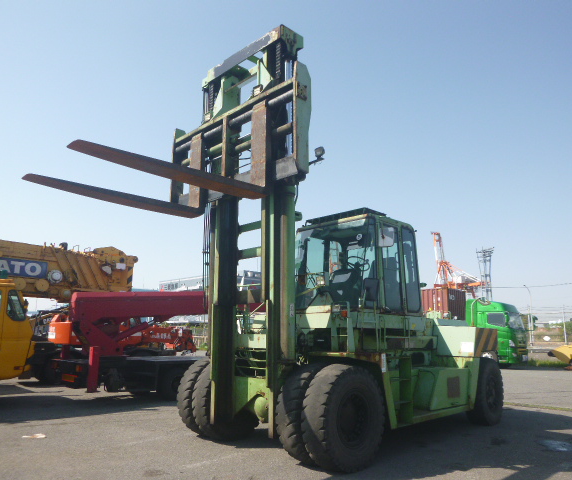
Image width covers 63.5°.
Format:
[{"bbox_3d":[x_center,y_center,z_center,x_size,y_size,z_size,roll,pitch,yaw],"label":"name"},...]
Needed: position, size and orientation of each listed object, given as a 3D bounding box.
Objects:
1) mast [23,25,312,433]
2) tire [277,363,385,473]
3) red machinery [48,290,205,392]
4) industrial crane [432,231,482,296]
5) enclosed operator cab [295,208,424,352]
[{"bbox_3d":[-1.417,-0.407,5.859,3.108,5.598,2.772,11,-16,-43],"label":"mast"},{"bbox_3d":[0.571,2.127,5.646,1.200,1.200,0.780,11,-16,-43],"label":"tire"},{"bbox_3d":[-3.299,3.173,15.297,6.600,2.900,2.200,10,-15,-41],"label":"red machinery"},{"bbox_3d":[145.024,35.646,390.743,42.000,88.000,22.000,-6,-13,29],"label":"industrial crane"},{"bbox_3d":[1.286,0.634,8.194,1.344,1.944,1.680,11,-16,-43],"label":"enclosed operator cab"}]

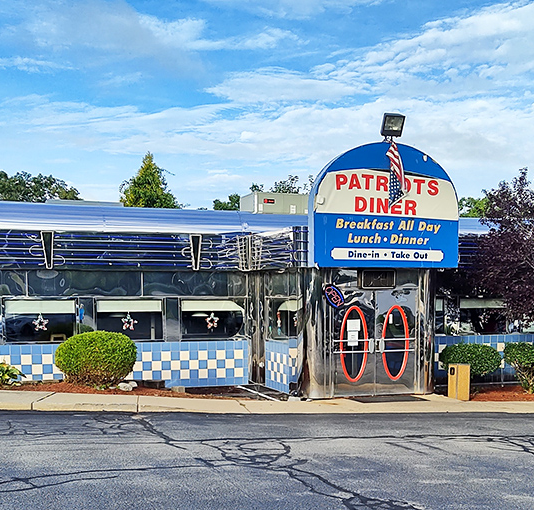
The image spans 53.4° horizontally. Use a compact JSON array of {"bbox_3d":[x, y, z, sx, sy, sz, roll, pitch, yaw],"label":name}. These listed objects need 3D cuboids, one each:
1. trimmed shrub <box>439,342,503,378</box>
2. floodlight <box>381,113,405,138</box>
[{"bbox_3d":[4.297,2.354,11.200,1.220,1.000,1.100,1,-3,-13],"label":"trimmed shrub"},{"bbox_3d":[2.344,-2.405,9.850,0.360,0.380,0.200,0,26,-6],"label":"floodlight"}]

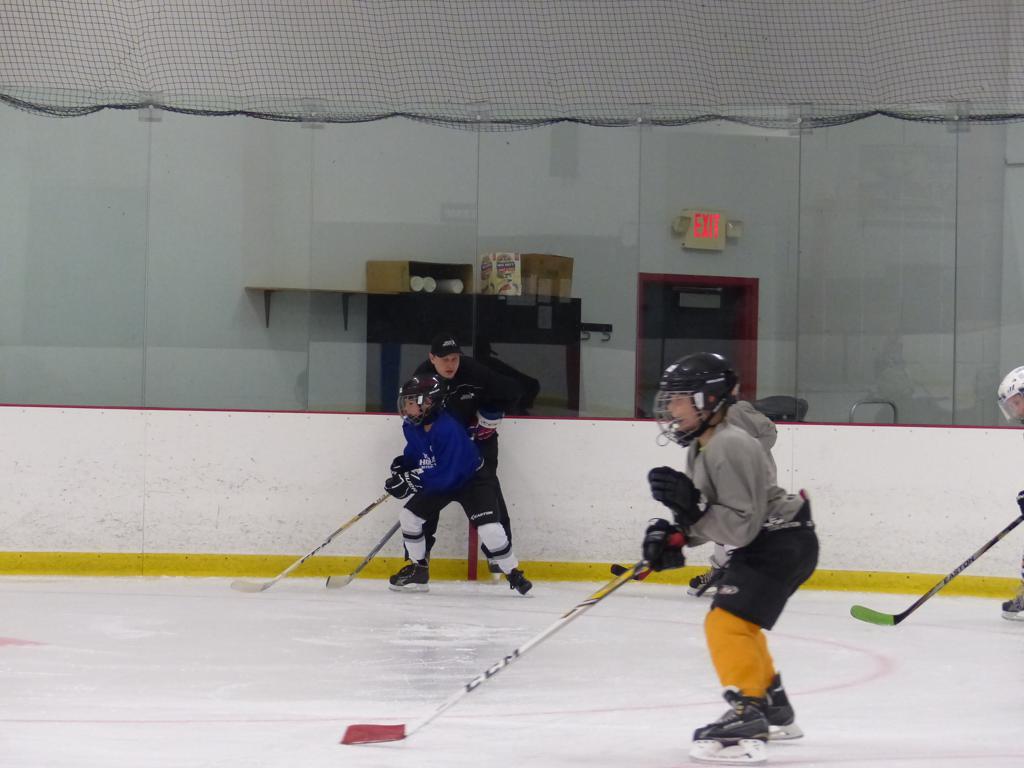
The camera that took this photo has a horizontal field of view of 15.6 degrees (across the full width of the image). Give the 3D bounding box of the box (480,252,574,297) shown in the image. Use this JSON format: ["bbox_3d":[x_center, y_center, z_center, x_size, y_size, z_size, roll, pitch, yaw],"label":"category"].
[{"bbox_3d":[0.113,-0.797,27.200,0.570,0.300,0.370,1,0,-36],"label":"box"}]

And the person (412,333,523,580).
[{"bbox_3d":[-0.291,0.496,24.500,0.600,1.640,0.520,1,0,25],"label":"person"}]

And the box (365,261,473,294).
[{"bbox_3d":[-0.658,-0.771,26.800,0.570,0.225,0.460,1,0,-36],"label":"box"}]

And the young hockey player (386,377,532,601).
[{"bbox_3d":[-0.346,0.616,23.600,0.710,1.390,0.600,1,0,-33],"label":"young hockey player"}]

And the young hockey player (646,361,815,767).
[{"bbox_3d":[0.750,0.582,12.950,0.620,1.390,0.520,1,0,-10],"label":"young hockey player"}]

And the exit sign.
[{"bbox_3d":[1.457,-1.161,28.200,0.350,0.285,0.080,1,0,-34],"label":"exit sign"}]

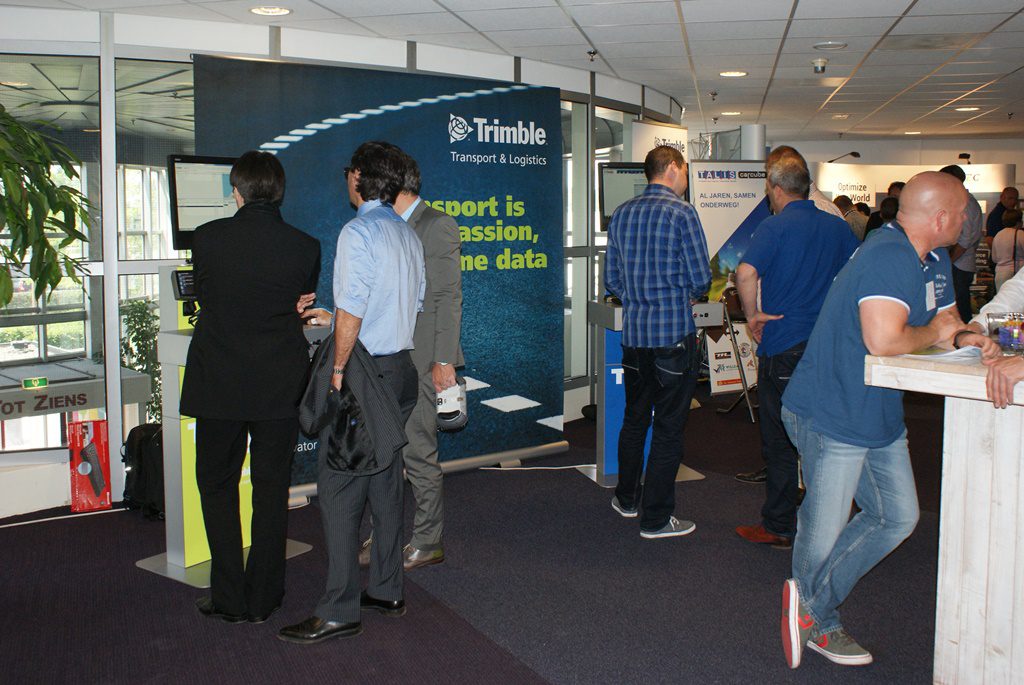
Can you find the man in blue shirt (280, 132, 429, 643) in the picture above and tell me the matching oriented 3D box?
[{"bbox_3d":[-0.582,0.176,3.442,0.480,1.770,0.530,6,9,39],"label":"man in blue shirt"}]

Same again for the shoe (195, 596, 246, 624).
[{"bbox_3d":[-1.115,0.998,3.604,0.280,0.095,0.098,5,8,32],"label":"shoe"}]

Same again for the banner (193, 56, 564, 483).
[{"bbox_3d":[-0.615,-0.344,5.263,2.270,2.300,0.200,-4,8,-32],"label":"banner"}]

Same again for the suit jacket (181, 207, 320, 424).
[{"bbox_3d":[-1.000,-0.117,3.592,0.500,0.810,0.360,-3,9,-25],"label":"suit jacket"}]

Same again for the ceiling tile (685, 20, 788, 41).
[{"bbox_3d":[1.341,-1.871,5.640,0.600,0.020,0.600,2,8,13],"label":"ceiling tile"}]

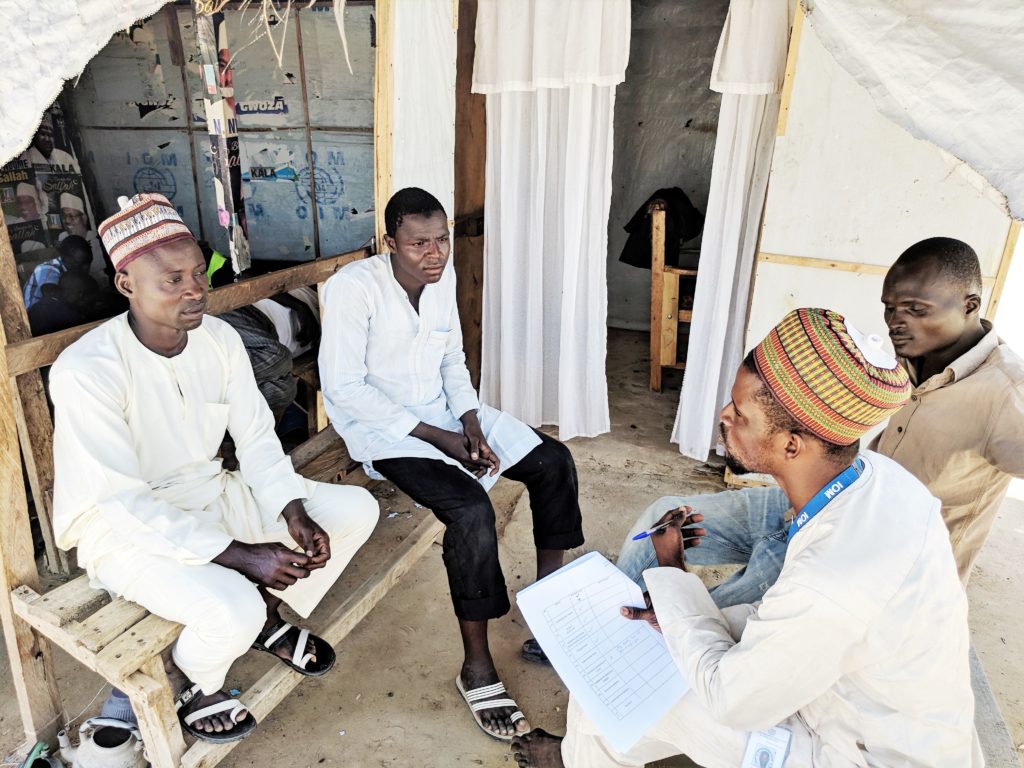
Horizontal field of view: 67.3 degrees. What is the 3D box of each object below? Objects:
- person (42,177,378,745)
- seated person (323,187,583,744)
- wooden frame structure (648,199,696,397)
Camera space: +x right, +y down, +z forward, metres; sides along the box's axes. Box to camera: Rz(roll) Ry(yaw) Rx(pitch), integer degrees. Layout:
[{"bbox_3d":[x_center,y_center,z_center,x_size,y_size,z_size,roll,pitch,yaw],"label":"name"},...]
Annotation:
[{"bbox_3d":[-0.626,0.164,1.699,0.680,1.130,0.630,12,24,24],"label":"person"},{"bbox_3d":[-0.134,0.135,2.142,0.850,1.290,0.630,18,27,37],"label":"seated person"},{"bbox_3d":[1.058,-0.485,4.411,0.540,1.050,0.480,10,21,20],"label":"wooden frame structure"}]

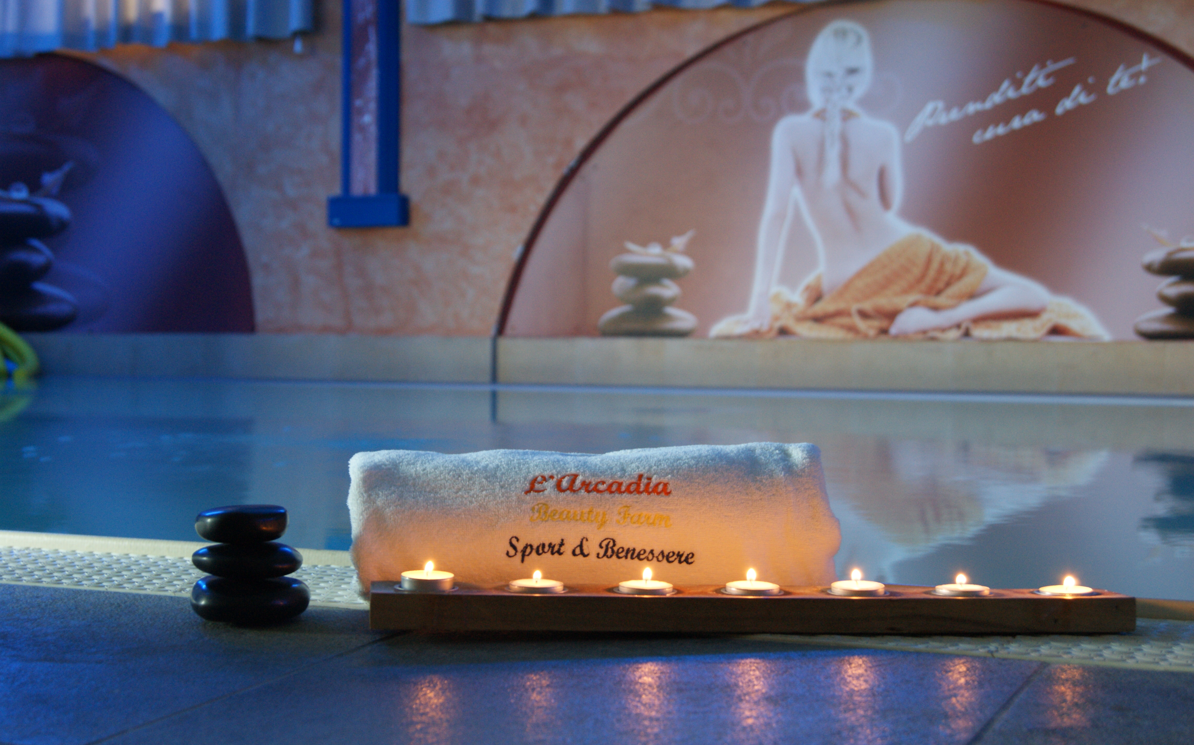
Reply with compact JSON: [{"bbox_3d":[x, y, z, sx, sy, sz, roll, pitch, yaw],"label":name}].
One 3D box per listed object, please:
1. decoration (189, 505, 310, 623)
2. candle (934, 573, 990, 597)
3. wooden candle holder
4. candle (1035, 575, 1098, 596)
[{"bbox_3d":[-0.246,0.135,1.222,0.084,0.082,0.076,0,2,-11],"label":"decoration"},{"bbox_3d":[0.258,0.153,1.218,0.038,0.020,0.038,0,2,0],"label":"candle"},{"bbox_3d":[0.109,0.164,1.210,0.527,0.025,0.060,1,2,-3],"label":"wooden candle holder"},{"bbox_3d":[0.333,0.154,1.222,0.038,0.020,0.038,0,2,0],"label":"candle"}]

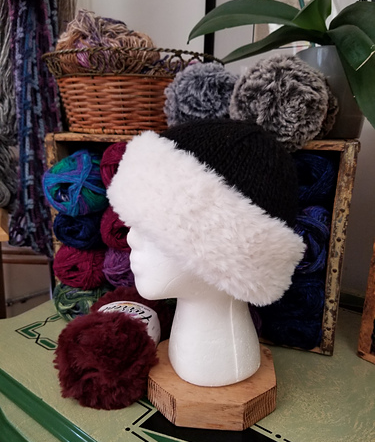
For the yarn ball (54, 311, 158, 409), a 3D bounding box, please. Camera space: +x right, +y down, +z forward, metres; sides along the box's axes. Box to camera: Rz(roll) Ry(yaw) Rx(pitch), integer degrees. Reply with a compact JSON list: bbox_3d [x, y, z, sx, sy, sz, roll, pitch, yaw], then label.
[{"bbox_3d":[-0.102,0.173,0.472,0.125,0.118,0.130,4,13,11],"label":"yarn ball"}]

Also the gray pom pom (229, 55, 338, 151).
[{"bbox_3d":[0.146,-0.180,0.570,0.148,0.138,0.148,-2,13,-15],"label":"gray pom pom"}]

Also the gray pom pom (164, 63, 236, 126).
[{"bbox_3d":[0.024,-0.210,0.640,0.126,0.118,0.126,-1,13,-10],"label":"gray pom pom"}]

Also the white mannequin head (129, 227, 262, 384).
[{"bbox_3d":[0.027,0.048,0.485,0.200,0.292,0.152,-1,13,-8],"label":"white mannequin head"}]

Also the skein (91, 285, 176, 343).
[{"bbox_3d":[-0.077,0.156,0.555,0.120,0.110,0.120,4,13,14],"label":"skein"}]

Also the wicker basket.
[{"bbox_3d":[-0.106,-0.232,0.710,0.335,0.138,0.230,-1,13,-8],"label":"wicker basket"}]

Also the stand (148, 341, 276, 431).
[{"bbox_3d":[0.034,0.209,0.513,0.162,0.035,0.162,2,13,5],"label":"stand"}]

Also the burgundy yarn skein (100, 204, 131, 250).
[{"bbox_3d":[-0.118,0.012,0.680,0.085,0.080,0.110,-3,13,-17],"label":"burgundy yarn skein"}]

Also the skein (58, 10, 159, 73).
[{"bbox_3d":[-0.149,-0.325,0.700,0.182,0.125,0.150,1,13,0],"label":"skein"}]

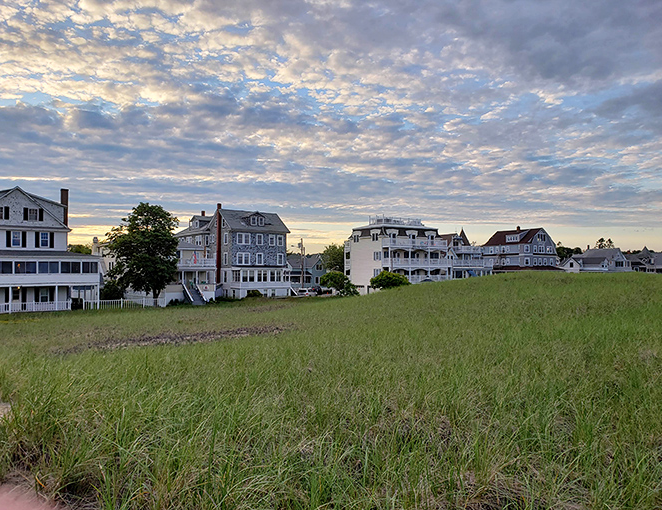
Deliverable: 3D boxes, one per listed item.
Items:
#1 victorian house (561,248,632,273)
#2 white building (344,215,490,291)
[{"bbox_3d":[71.500,2.363,138.992,11.500,8.500,15.000,1,-2,-30],"label":"victorian house"},{"bbox_3d":[14.600,0.436,88.026,20.000,12.600,13.000,1,-2,-30],"label":"white building"}]

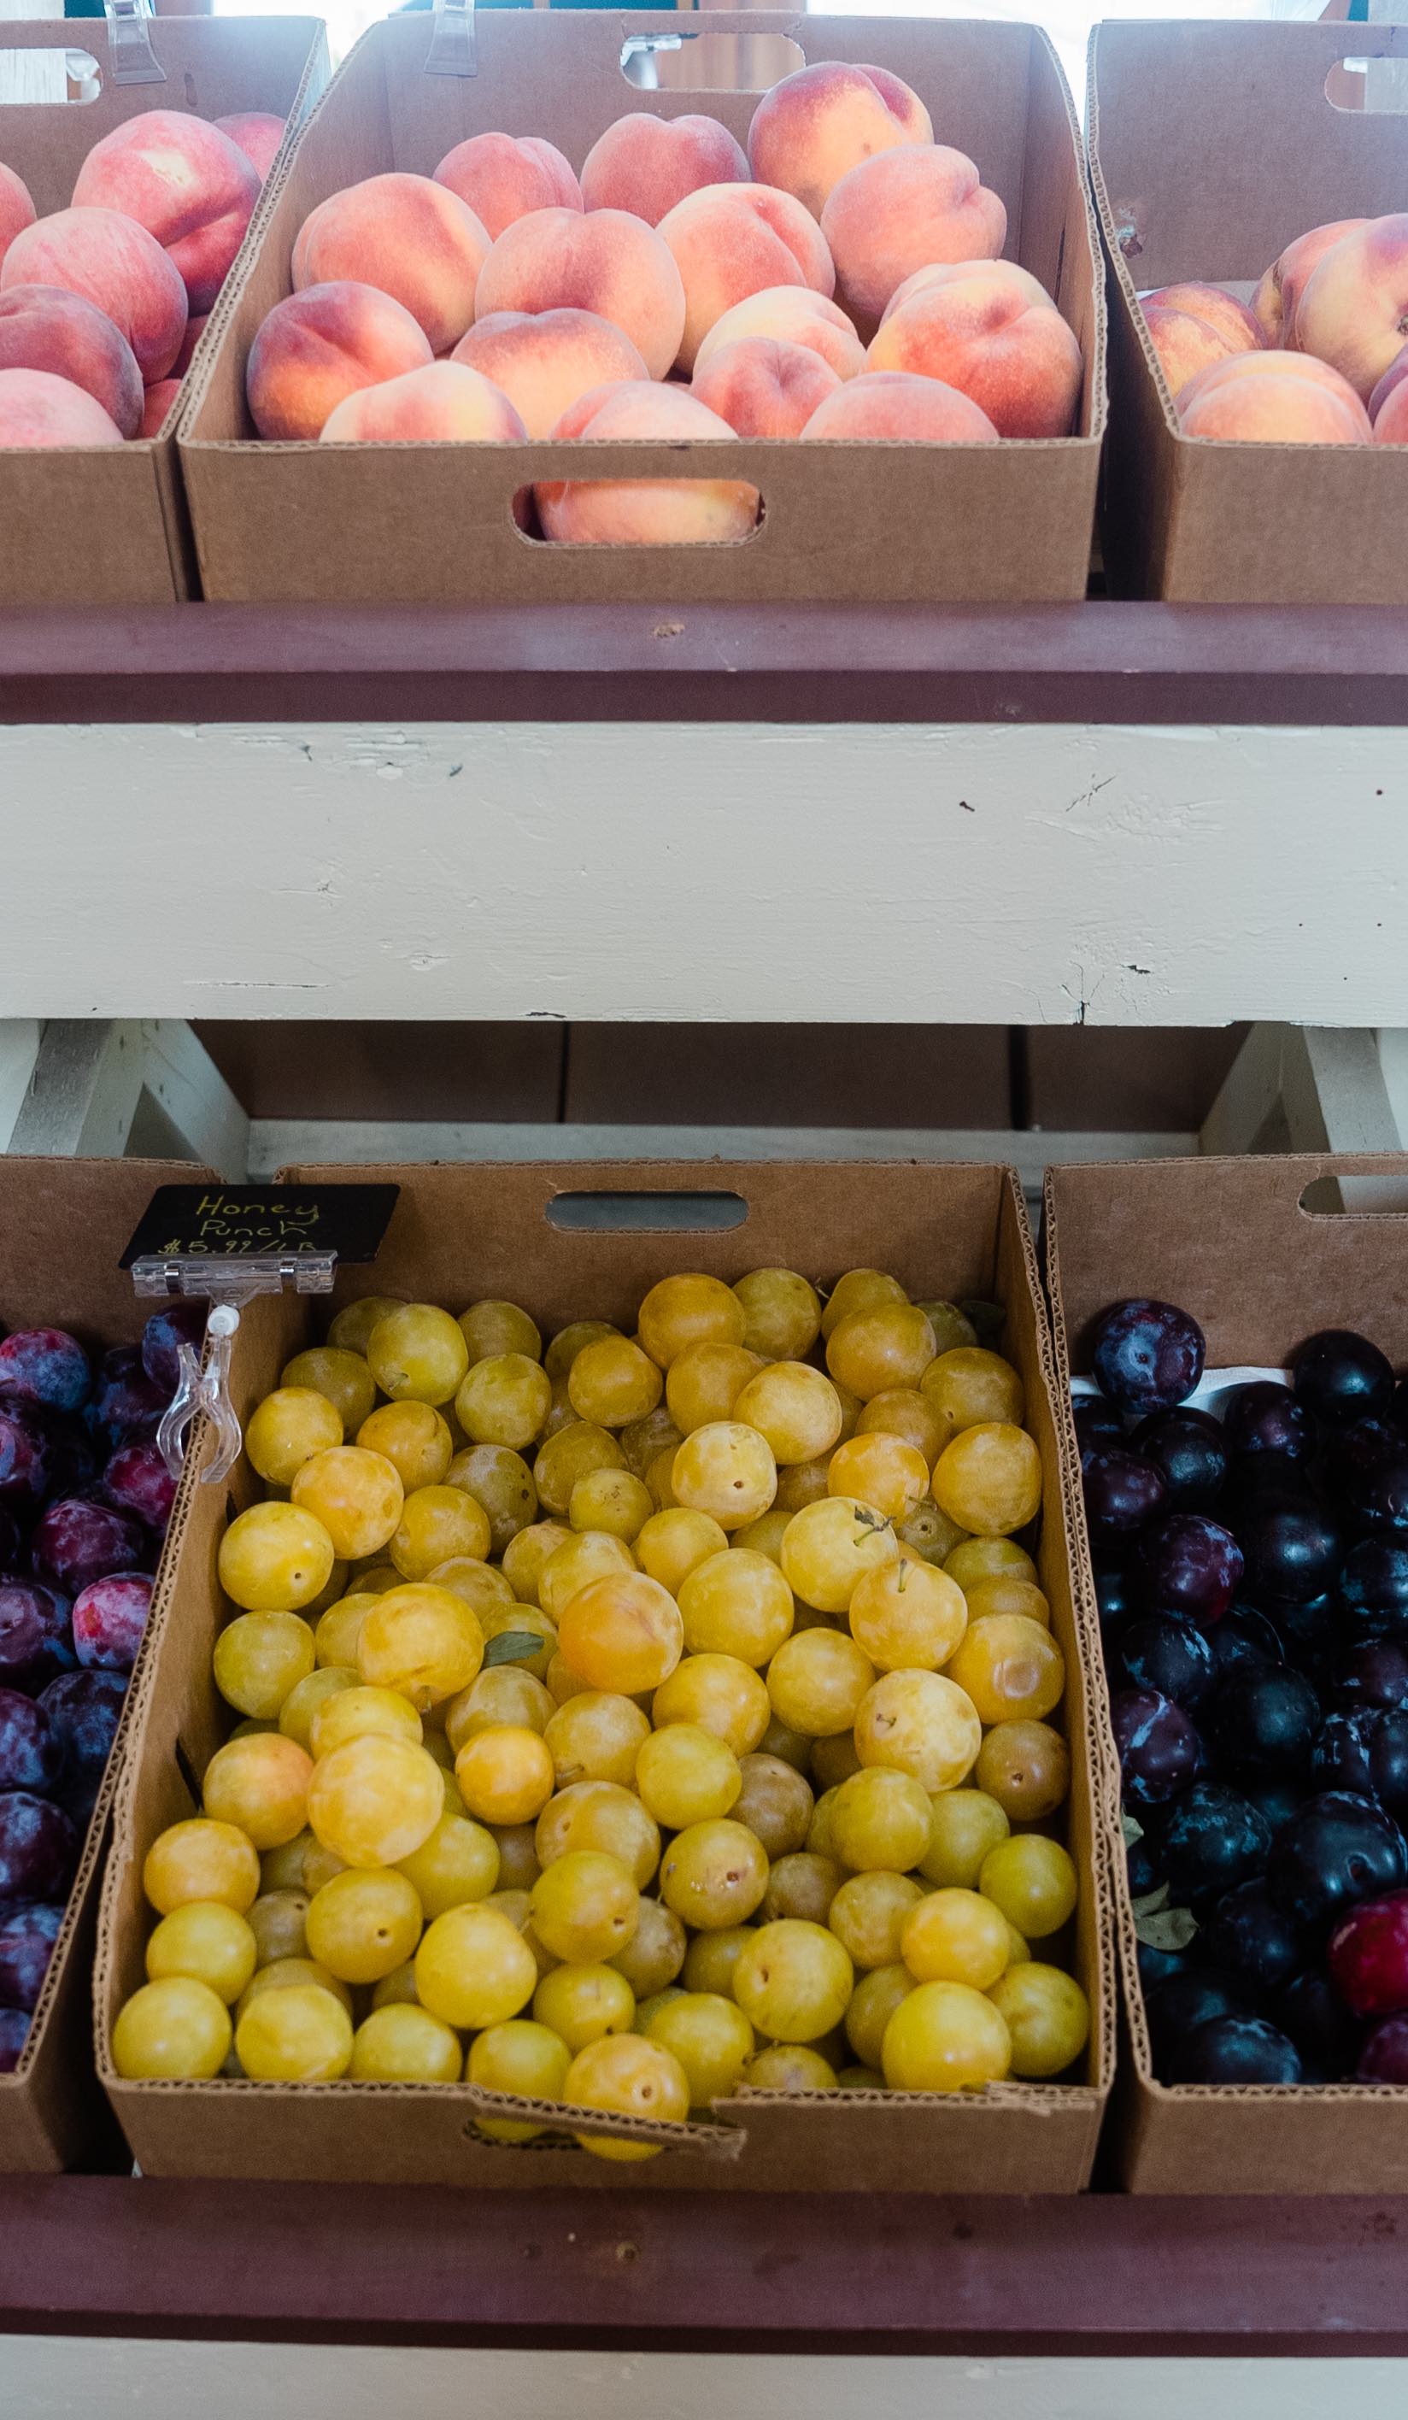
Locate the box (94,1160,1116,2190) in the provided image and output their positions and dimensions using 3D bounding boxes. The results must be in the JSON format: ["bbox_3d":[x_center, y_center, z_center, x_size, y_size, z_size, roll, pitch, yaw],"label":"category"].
[{"bbox_3d":[-0.026,0.168,0.919,0.304,0.126,0.405,0,45,1],"label":"box"}]

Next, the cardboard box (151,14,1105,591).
[{"bbox_3d":[-0.011,-0.348,0.988,0.304,0.126,0.405,2,44,3],"label":"cardboard box"}]

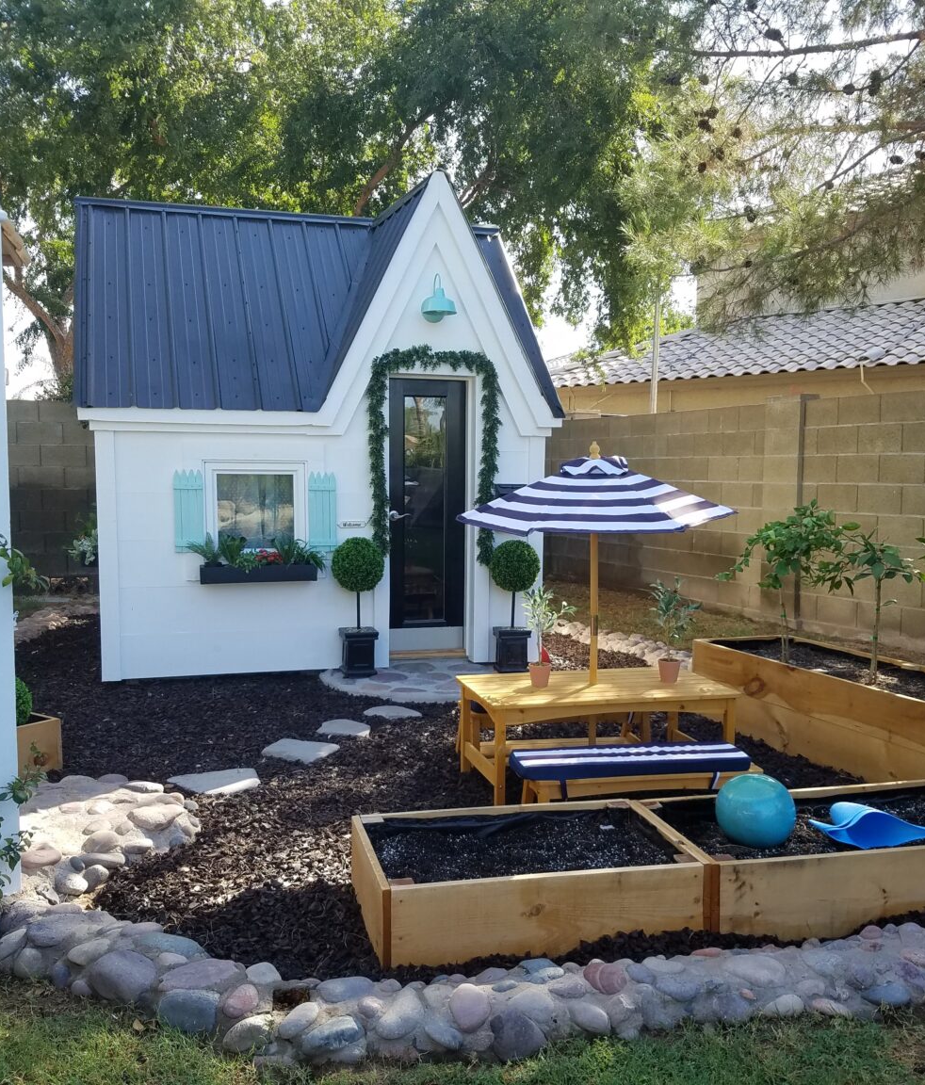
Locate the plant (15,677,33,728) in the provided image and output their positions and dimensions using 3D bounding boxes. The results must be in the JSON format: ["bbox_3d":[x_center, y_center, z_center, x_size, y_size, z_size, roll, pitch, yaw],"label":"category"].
[{"bbox_3d":[-1.871,0.656,4.492,0.196,0.206,0.196,-1,4,-19],"label":"plant"}]

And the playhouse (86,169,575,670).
[{"bbox_3d":[-1.129,-0.818,7.688,2.968,3.063,2.386,-1,4,-19],"label":"playhouse"}]

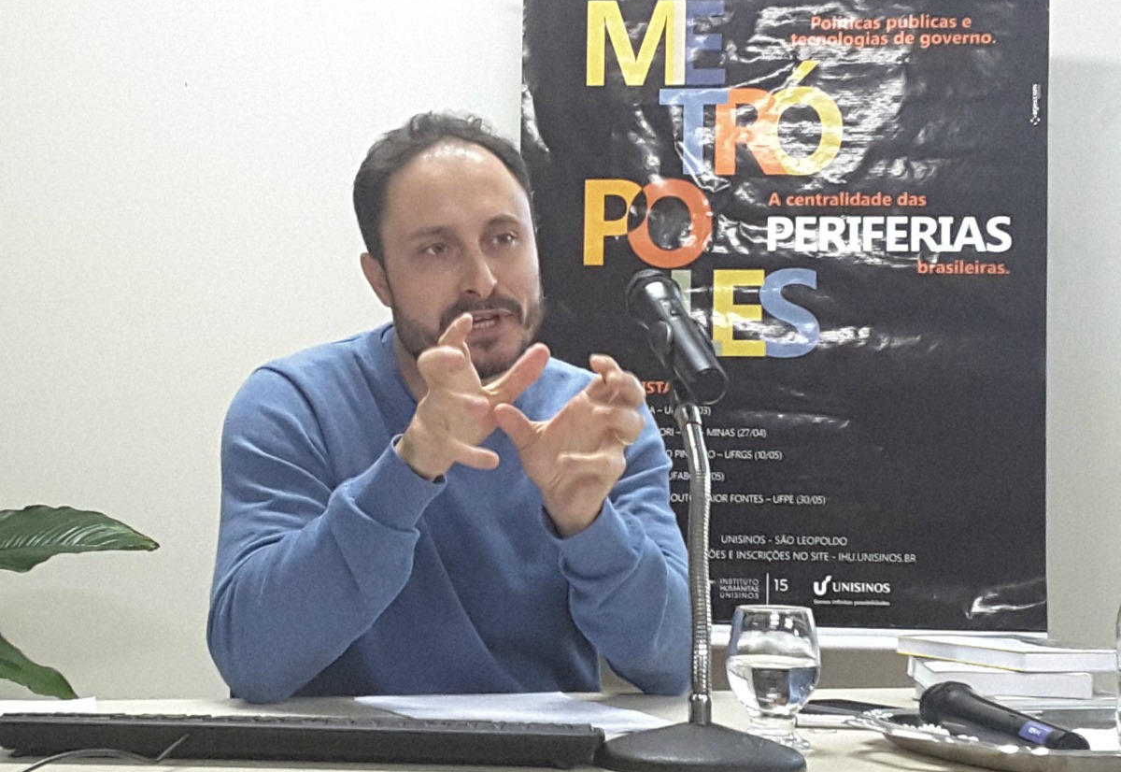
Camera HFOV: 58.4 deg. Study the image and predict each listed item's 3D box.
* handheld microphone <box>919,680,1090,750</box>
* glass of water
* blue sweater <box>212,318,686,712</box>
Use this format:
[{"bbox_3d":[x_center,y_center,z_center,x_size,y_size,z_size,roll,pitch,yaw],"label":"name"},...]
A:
[{"bbox_3d":[0.373,0.284,0.861,0.047,0.047,0.153,6,-5,-38],"label":"handheld microphone"},{"bbox_3d":[0.177,0.241,0.839,0.079,0.118,0.079,1,-7,0],"label":"glass of water"},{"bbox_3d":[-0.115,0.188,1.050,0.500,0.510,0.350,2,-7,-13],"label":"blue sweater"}]

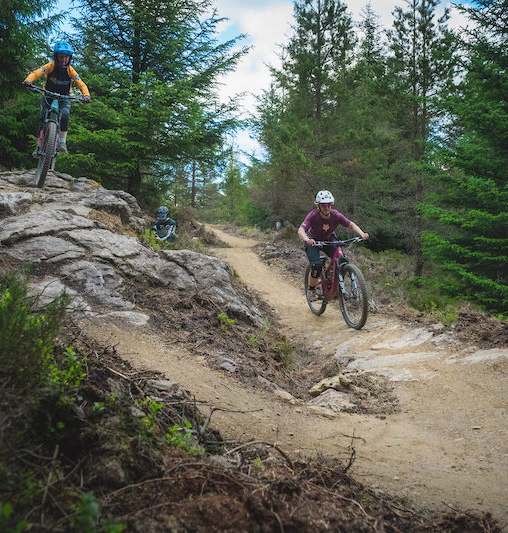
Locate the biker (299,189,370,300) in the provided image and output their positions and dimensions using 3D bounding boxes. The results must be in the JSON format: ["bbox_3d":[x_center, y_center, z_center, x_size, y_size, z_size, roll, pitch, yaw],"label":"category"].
[{"bbox_3d":[0.900,-0.250,7.680,0.820,1.360,0.820,1,-2,-12],"label":"biker"}]

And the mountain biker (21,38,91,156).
[{"bbox_3d":[-2.300,-1.940,7.280,0.780,1.340,0.780,1,-2,-14],"label":"mountain biker"}]

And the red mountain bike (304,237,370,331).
[{"bbox_3d":[0.975,0.165,7.590,0.780,1.070,1.920,-4,4,-15],"label":"red mountain bike"}]

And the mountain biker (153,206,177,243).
[{"bbox_3d":[-1.770,-0.660,12.400,0.580,1.100,0.700,0,-2,14],"label":"mountain biker"}]

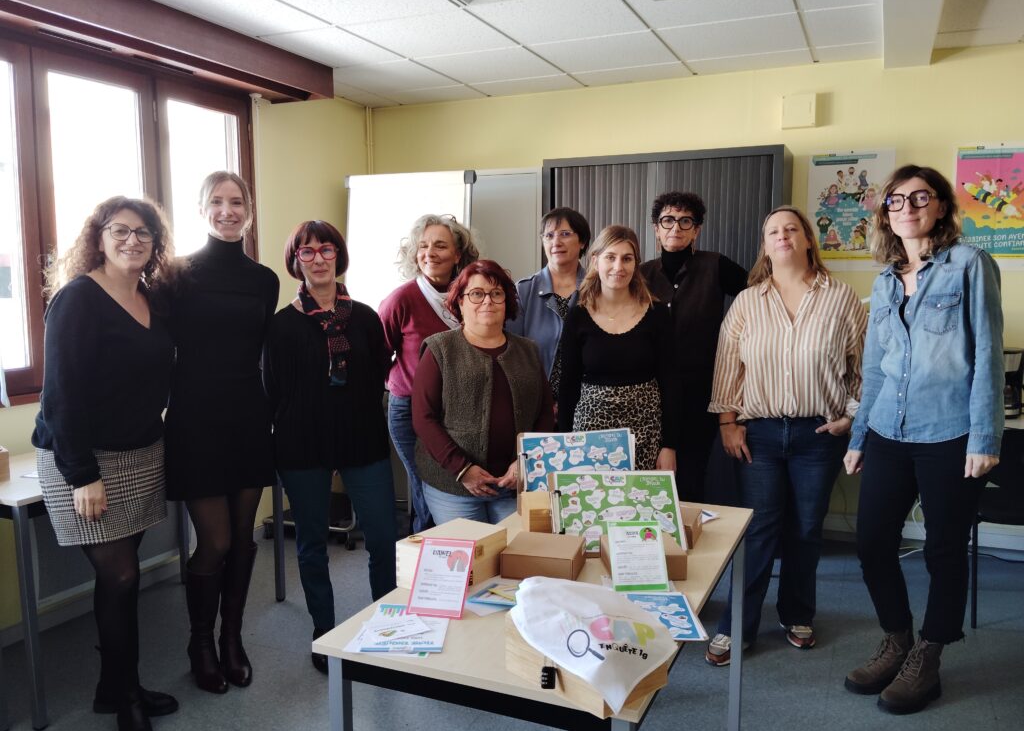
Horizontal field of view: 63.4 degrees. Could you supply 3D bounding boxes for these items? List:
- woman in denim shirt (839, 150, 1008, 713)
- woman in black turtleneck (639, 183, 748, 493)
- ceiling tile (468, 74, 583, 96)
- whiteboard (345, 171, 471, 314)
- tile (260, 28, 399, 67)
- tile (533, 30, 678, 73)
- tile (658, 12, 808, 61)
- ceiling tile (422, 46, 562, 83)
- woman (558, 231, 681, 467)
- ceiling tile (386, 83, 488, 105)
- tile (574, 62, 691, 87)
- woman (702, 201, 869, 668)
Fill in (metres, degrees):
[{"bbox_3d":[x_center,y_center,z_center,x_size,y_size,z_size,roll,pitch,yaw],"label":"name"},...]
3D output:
[{"bbox_3d":[1.371,0.232,2.770,0.340,1.745,0.470,-6,8,-42],"label":"woman in denim shirt"},{"bbox_3d":[0.732,0.141,3.520,0.500,1.729,0.320,1,7,14],"label":"woman in black turtleneck"},{"bbox_3d":[0.077,-1.568,4.613,0.598,0.023,0.317,3,7,24],"label":"ceiling tile"},{"bbox_3d":[-0.514,-0.423,4.120,0.690,1.050,0.050,2,1,17],"label":"whiteboard"},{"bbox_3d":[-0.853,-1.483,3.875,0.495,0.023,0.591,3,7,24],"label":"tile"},{"bbox_3d":[0.446,-1.502,3.977,0.600,0.020,0.600,3,7,24],"label":"tile"},{"bbox_3d":[0.992,-1.456,3.685,0.597,0.020,0.600,3,7,24],"label":"tile"},{"bbox_3d":[-0.108,-1.521,4.196,0.598,0.023,0.591,3,7,24],"label":"ceiling tile"},{"bbox_3d":[0.389,0.286,3.060,0.440,1.577,0.290,1,6,12],"label":"woman"},{"bbox_3d":[-0.475,-1.594,4.855,0.598,0.023,0.317,3,7,24],"label":"ceiling tile"},{"bbox_3d":[0.627,-1.531,4.342,0.597,0.020,0.316,3,7,24],"label":"tile"},{"bbox_3d":[1.000,0.245,3.070,0.580,1.650,0.370,2,7,16],"label":"woman"}]

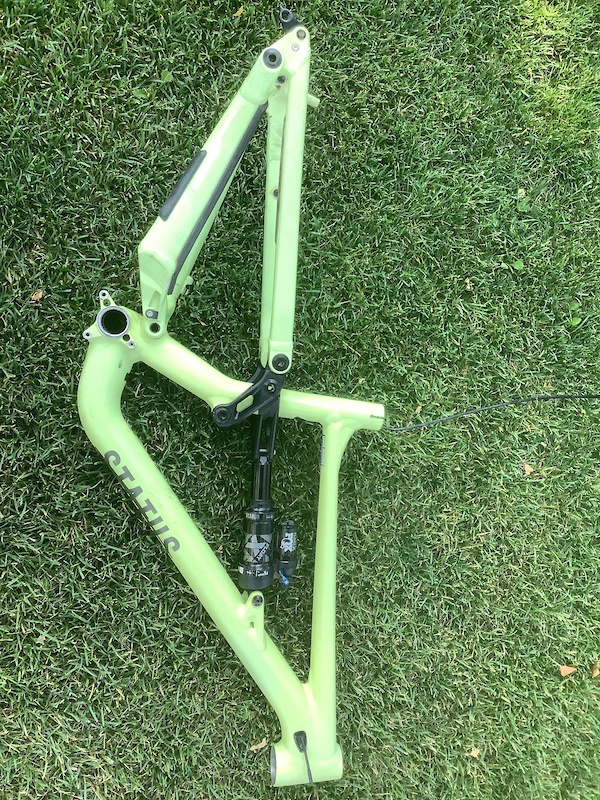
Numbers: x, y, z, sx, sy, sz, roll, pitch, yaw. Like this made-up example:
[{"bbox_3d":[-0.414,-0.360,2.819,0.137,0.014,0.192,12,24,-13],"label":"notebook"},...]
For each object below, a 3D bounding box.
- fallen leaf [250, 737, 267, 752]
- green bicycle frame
[{"bbox_3d":[-0.063,0.527,1.095,0.031,0.007,0.012,-34,101,-7],"label":"fallen leaf"},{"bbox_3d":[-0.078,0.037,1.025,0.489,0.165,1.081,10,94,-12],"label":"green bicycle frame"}]

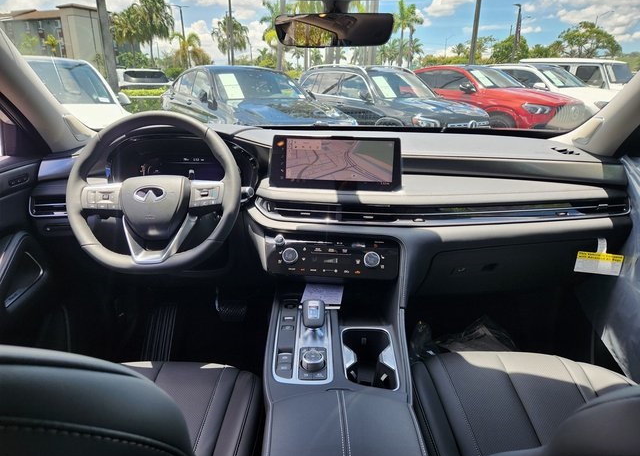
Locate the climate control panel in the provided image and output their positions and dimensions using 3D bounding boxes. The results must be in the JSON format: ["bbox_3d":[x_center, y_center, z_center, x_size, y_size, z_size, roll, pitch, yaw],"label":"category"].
[{"bbox_3d":[0.029,0.070,1.015,0.315,0.100,0.045,1,-2,4],"label":"climate control panel"}]

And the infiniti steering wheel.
[{"bbox_3d":[-0.359,-0.080,0.928,0.375,0.355,0.095,1,-4,1],"label":"infiniti steering wheel"}]

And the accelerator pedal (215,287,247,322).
[{"bbox_3d":[-0.306,0.271,1.470,0.105,0.110,0.060,0,-12,0],"label":"accelerator pedal"}]

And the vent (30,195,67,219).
[{"bbox_3d":[-0.642,-0.054,1.040,0.145,0.058,0.040,-2,15,-6],"label":"vent"}]

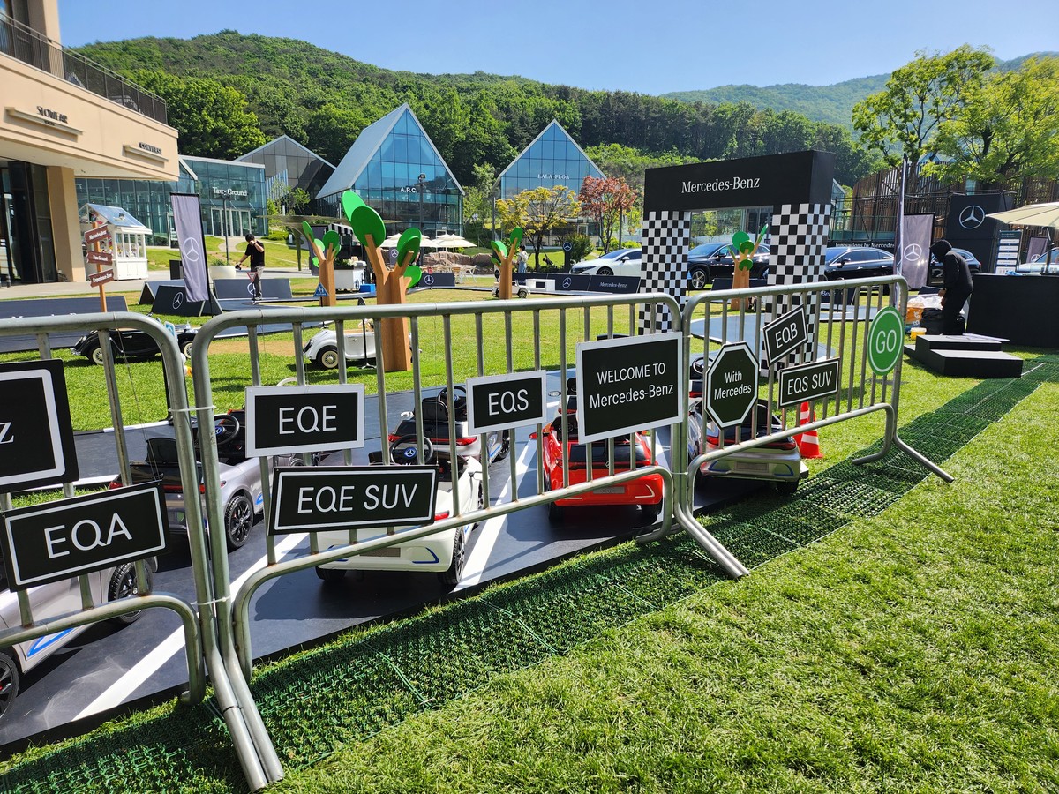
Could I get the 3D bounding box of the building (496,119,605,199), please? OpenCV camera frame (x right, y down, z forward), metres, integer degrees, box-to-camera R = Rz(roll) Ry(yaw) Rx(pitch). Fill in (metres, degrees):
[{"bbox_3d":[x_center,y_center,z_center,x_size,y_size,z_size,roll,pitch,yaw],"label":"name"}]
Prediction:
[{"bbox_3d":[1.690,-22.368,78.818,10.700,12.500,14.000,0,11,-6],"label":"building"}]

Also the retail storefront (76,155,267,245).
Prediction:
[{"bbox_3d":[-30.022,-15.891,58.407,7.500,6.400,16.000,8,13,30],"label":"retail storefront"}]

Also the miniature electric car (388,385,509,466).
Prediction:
[{"bbox_3d":[-0.469,0.190,4.281,0.580,0.480,0.980,2,12,5],"label":"miniature electric car"}]

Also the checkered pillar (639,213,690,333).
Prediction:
[{"bbox_3d":[1.698,-1.405,9.368,0.412,1.854,0.412,-8,14,-37],"label":"checkered pillar"}]

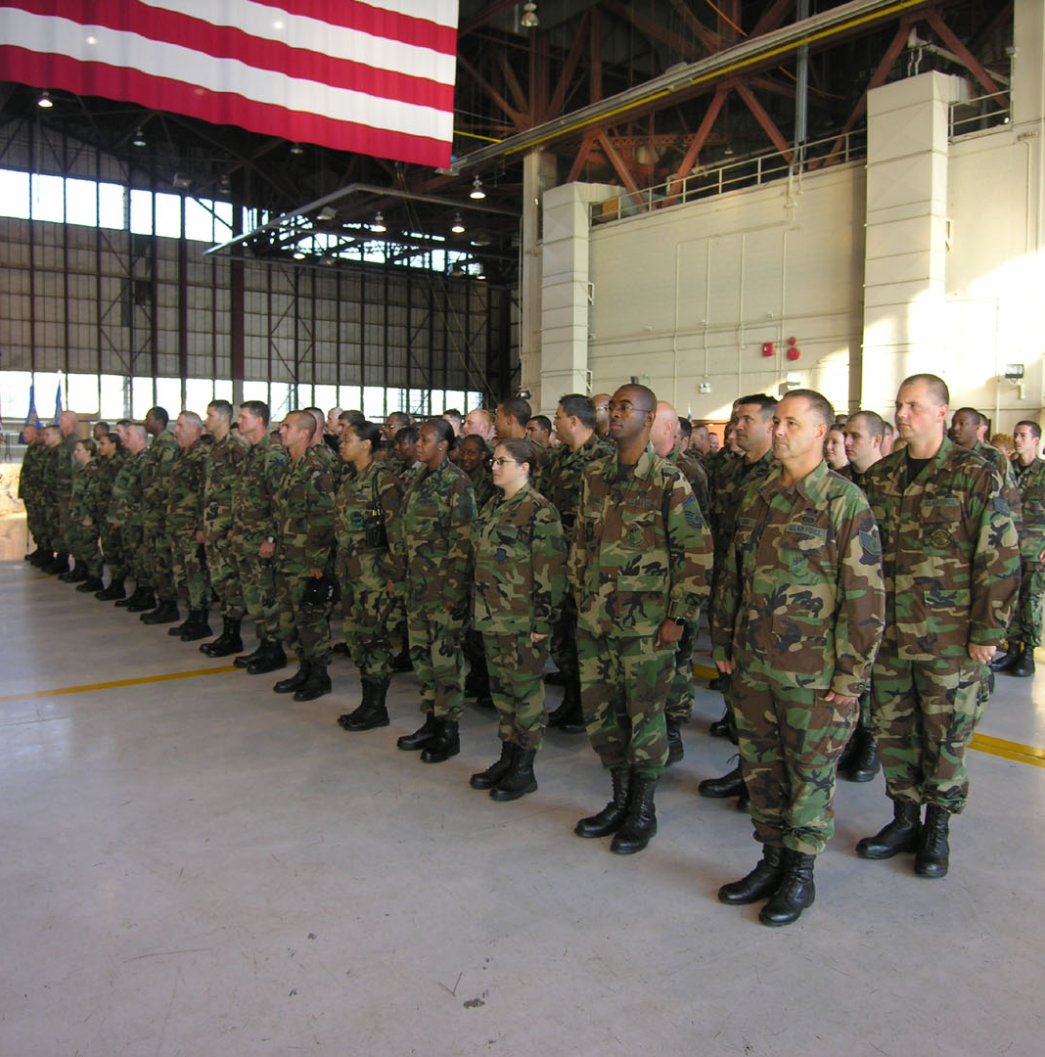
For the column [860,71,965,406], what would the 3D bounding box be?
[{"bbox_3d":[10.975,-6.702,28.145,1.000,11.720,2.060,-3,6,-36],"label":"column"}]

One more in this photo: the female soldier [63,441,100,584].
[{"bbox_3d":[-4.579,-0.156,10.250,0.310,1.600,0.460,-3,6,-36],"label":"female soldier"}]

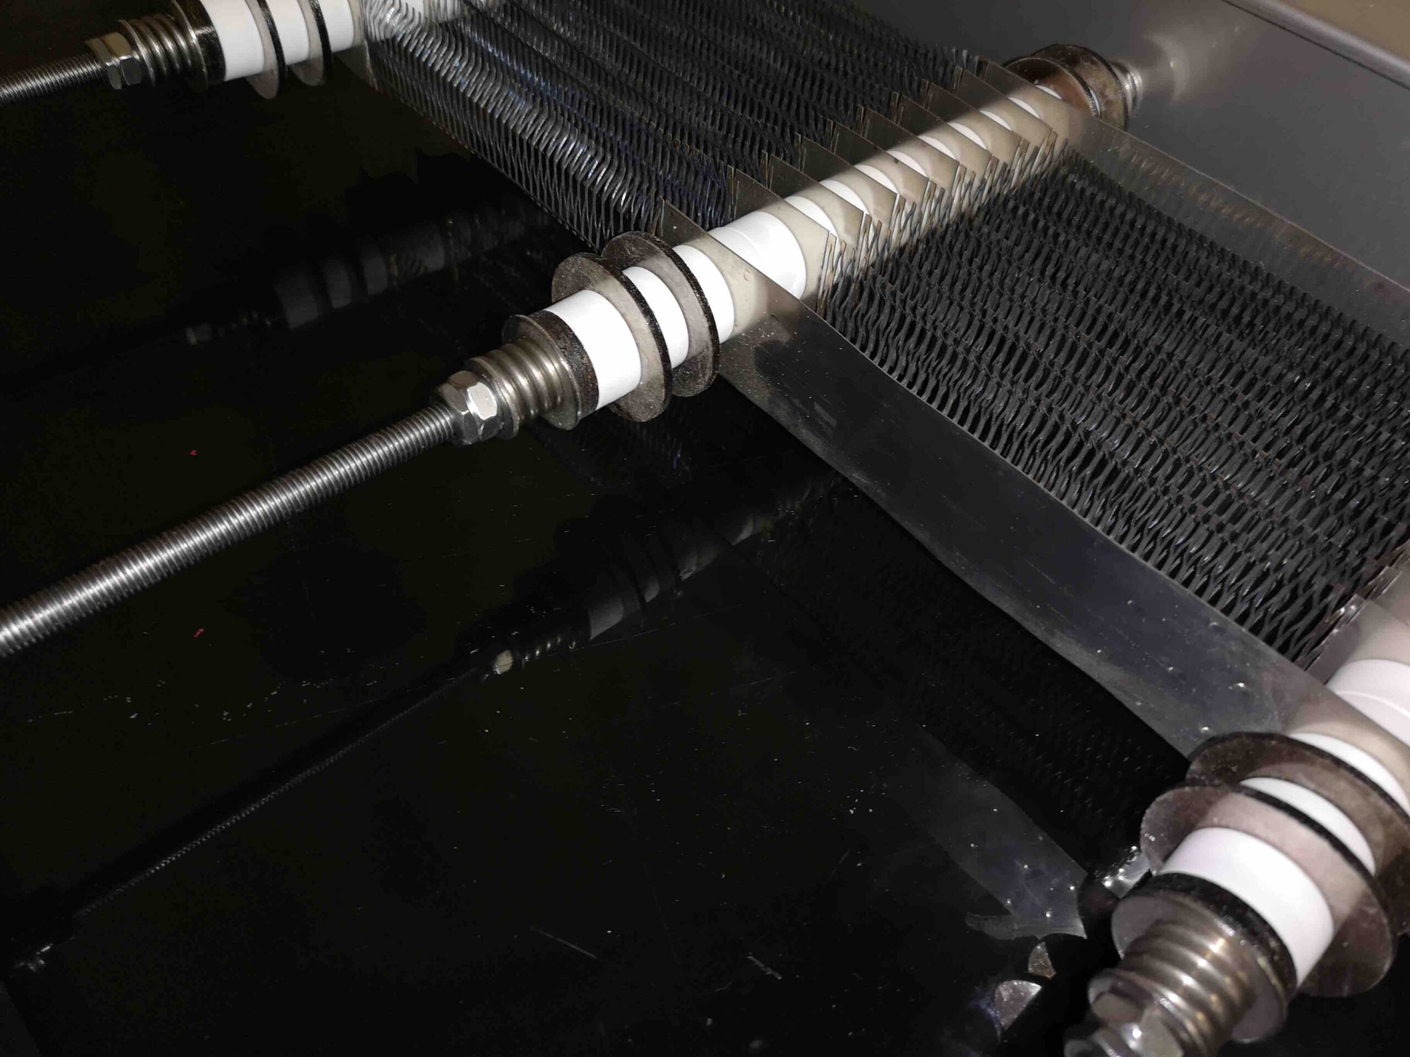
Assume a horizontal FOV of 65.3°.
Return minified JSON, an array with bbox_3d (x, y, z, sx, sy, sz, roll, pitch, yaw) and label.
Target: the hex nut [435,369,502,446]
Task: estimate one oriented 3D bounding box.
[{"bbox_3d":[-0.063,-0.031,0.286,0.010,0.018,0.019,-33,102,-28],"label":"hex nut"}]

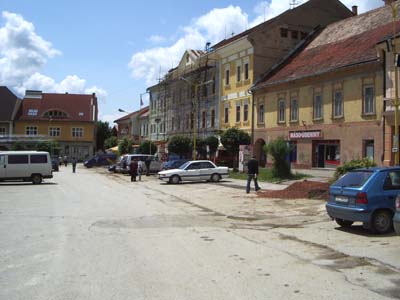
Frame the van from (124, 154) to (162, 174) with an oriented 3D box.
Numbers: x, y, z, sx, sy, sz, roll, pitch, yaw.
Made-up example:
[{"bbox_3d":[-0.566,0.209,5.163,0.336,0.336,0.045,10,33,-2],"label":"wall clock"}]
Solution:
[{"bbox_3d":[-5.350,1.360,42.000,4.500,1.830,1.800,1,-1,-33],"label":"van"}]

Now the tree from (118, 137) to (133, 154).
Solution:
[{"bbox_3d":[-10.200,0.360,60.000,1.950,4.000,1.950,1,-1,0],"label":"tree"}]

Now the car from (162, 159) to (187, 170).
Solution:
[{"bbox_3d":[-1.306,1.529,37.000,4.100,1.450,1.680,0,-1,-26],"label":"car"}]

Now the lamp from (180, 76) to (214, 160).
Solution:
[{"bbox_3d":[-0.280,-2.060,38.000,3.100,8.300,0.400,1,-1,-23],"label":"lamp"}]

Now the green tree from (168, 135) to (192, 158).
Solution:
[{"bbox_3d":[-2.164,0.349,49.467,2.800,3.900,2.800,0,-1,0],"label":"green tree"}]

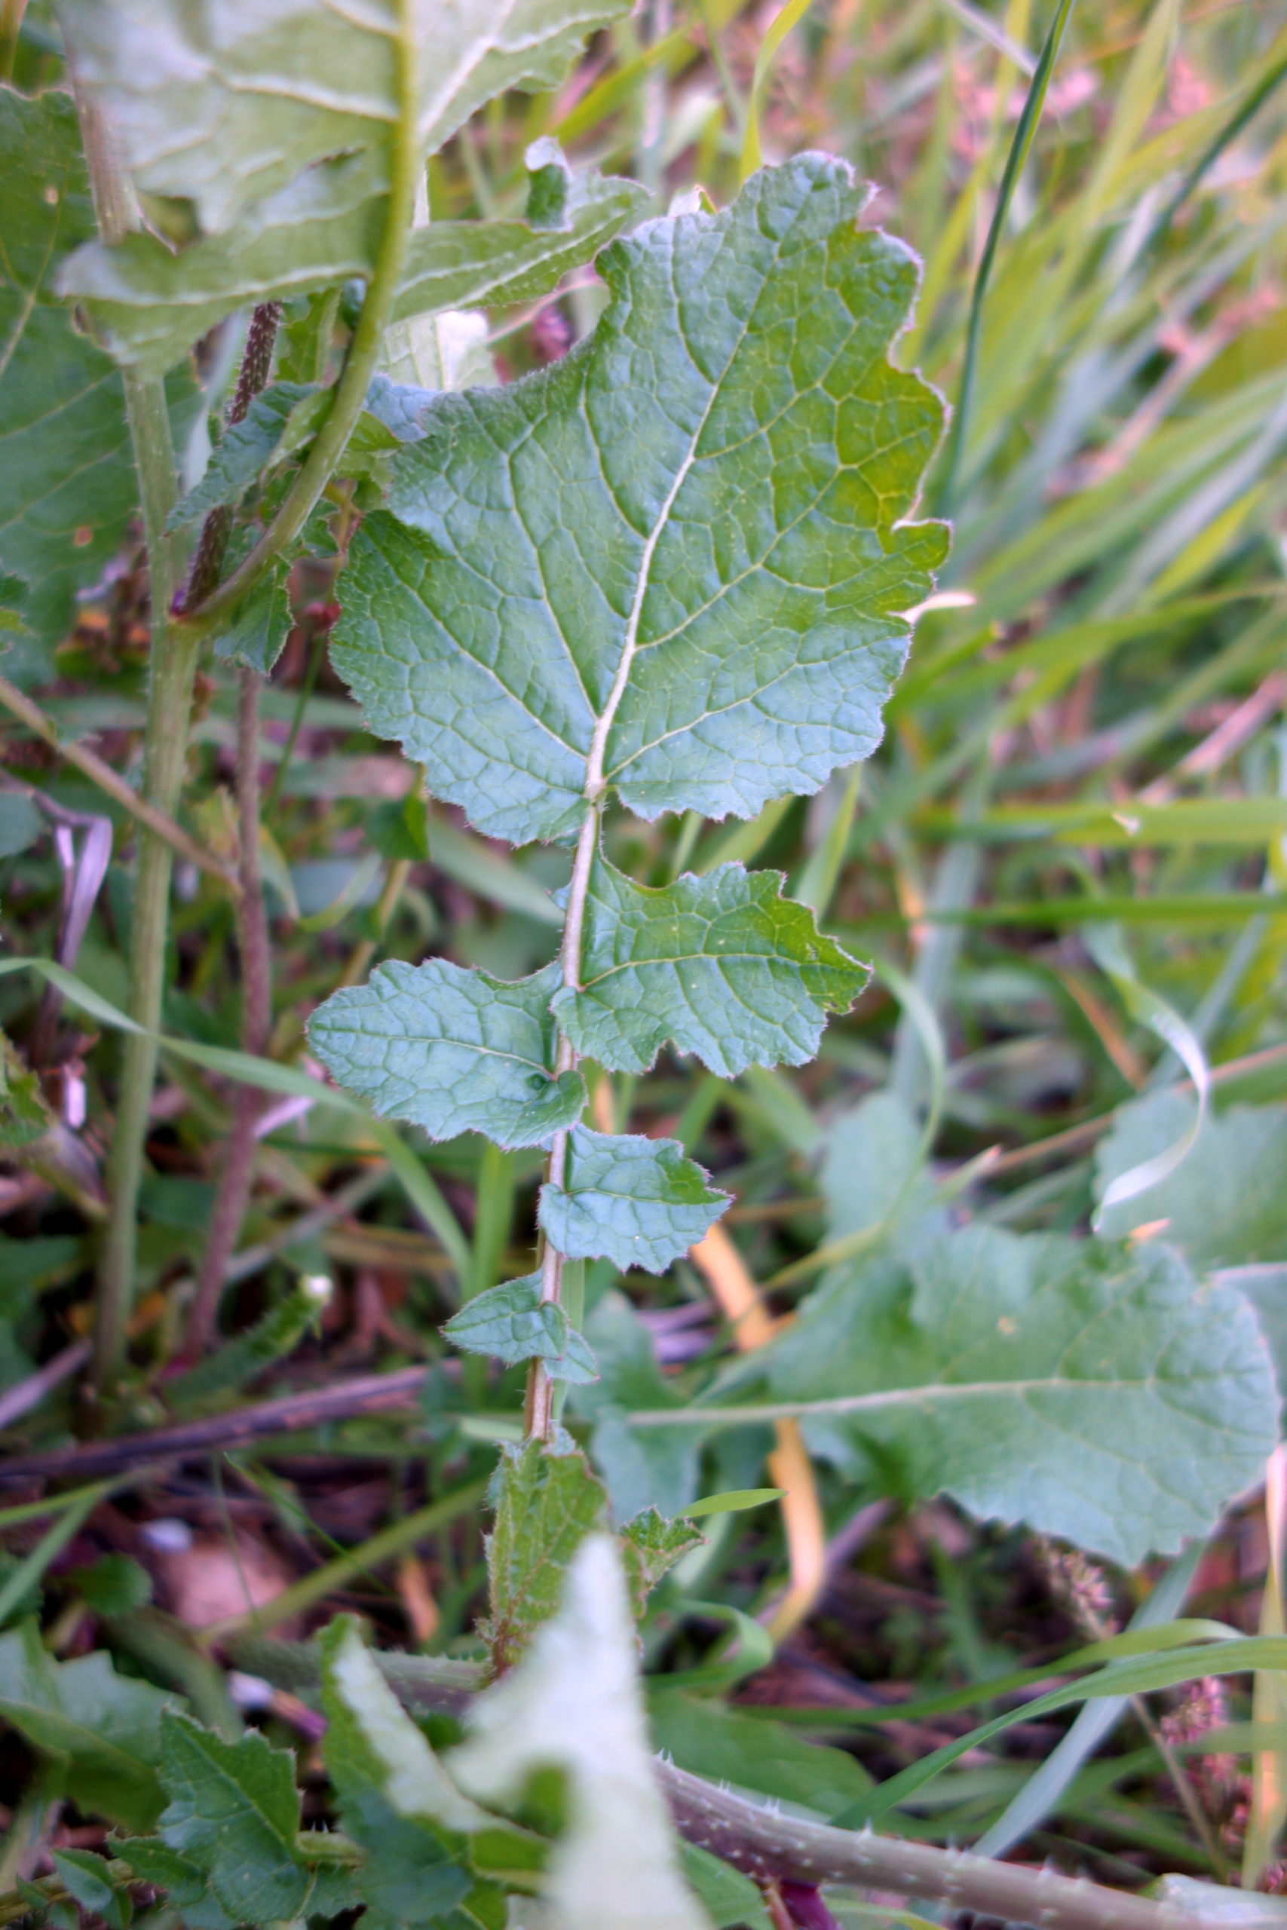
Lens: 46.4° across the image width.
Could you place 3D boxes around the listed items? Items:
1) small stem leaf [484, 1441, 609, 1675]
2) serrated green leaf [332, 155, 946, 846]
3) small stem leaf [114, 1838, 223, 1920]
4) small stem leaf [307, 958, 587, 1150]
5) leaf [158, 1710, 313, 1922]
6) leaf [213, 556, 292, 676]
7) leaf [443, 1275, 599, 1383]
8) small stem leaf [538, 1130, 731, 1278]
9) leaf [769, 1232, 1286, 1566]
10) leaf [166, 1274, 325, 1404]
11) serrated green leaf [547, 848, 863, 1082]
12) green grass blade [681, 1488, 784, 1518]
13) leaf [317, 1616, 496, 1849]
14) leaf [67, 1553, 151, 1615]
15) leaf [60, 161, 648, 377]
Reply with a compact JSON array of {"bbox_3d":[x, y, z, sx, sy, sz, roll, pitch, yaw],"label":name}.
[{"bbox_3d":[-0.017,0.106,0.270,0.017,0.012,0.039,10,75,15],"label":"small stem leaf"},{"bbox_3d":[-0.001,-0.079,0.255,0.098,0.128,0.028,18,-5,4],"label":"serrated green leaf"},{"bbox_3d":[-0.078,0.149,0.245,0.017,0.007,0.009,14,53,3],"label":"small stem leaf"},{"bbox_3d":[-0.033,0.015,0.250,0.047,0.014,0.031,9,79,5],"label":"small stem leaf"},{"bbox_3d":[-0.075,0.156,0.275,0.027,0.013,0.034,0,57,-7],"label":"leaf"},{"bbox_3d":[-0.068,-0.061,0.262,0.012,0.007,0.021,-14,77,-22],"label":"leaf"},{"bbox_3d":[-0.021,0.062,0.255,0.027,0.010,0.018,0,76,6],"label":"leaf"},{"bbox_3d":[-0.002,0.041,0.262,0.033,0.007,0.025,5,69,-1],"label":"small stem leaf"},{"bbox_3d":[0.085,0.097,0.345,0.115,0.020,0.074,-2,57,-5],"label":"leaf"},{"bbox_3d":[-0.090,0.085,0.340,0.043,0.010,0.011,-38,73,-14],"label":"leaf"},{"bbox_3d":[0.011,0.000,0.250,0.053,0.016,0.038,0,82,-6],"label":"serrated green leaf"},{"bbox_3d":[0.015,0.093,0.260,0.019,0.004,0.003,-14,69,-6],"label":"green grass blade"},{"bbox_3d":[-0.039,0.128,0.250,0.025,0.018,0.037,-21,84,-4],"label":"leaf"},{"bbox_3d":[-0.132,0.153,0.370,0.019,0.005,0.014,-3,45,-3],"label":"leaf"},{"bbox_3d":[-0.042,-0.102,0.222,0.084,0.028,0.018,-9,23,-12],"label":"leaf"}]

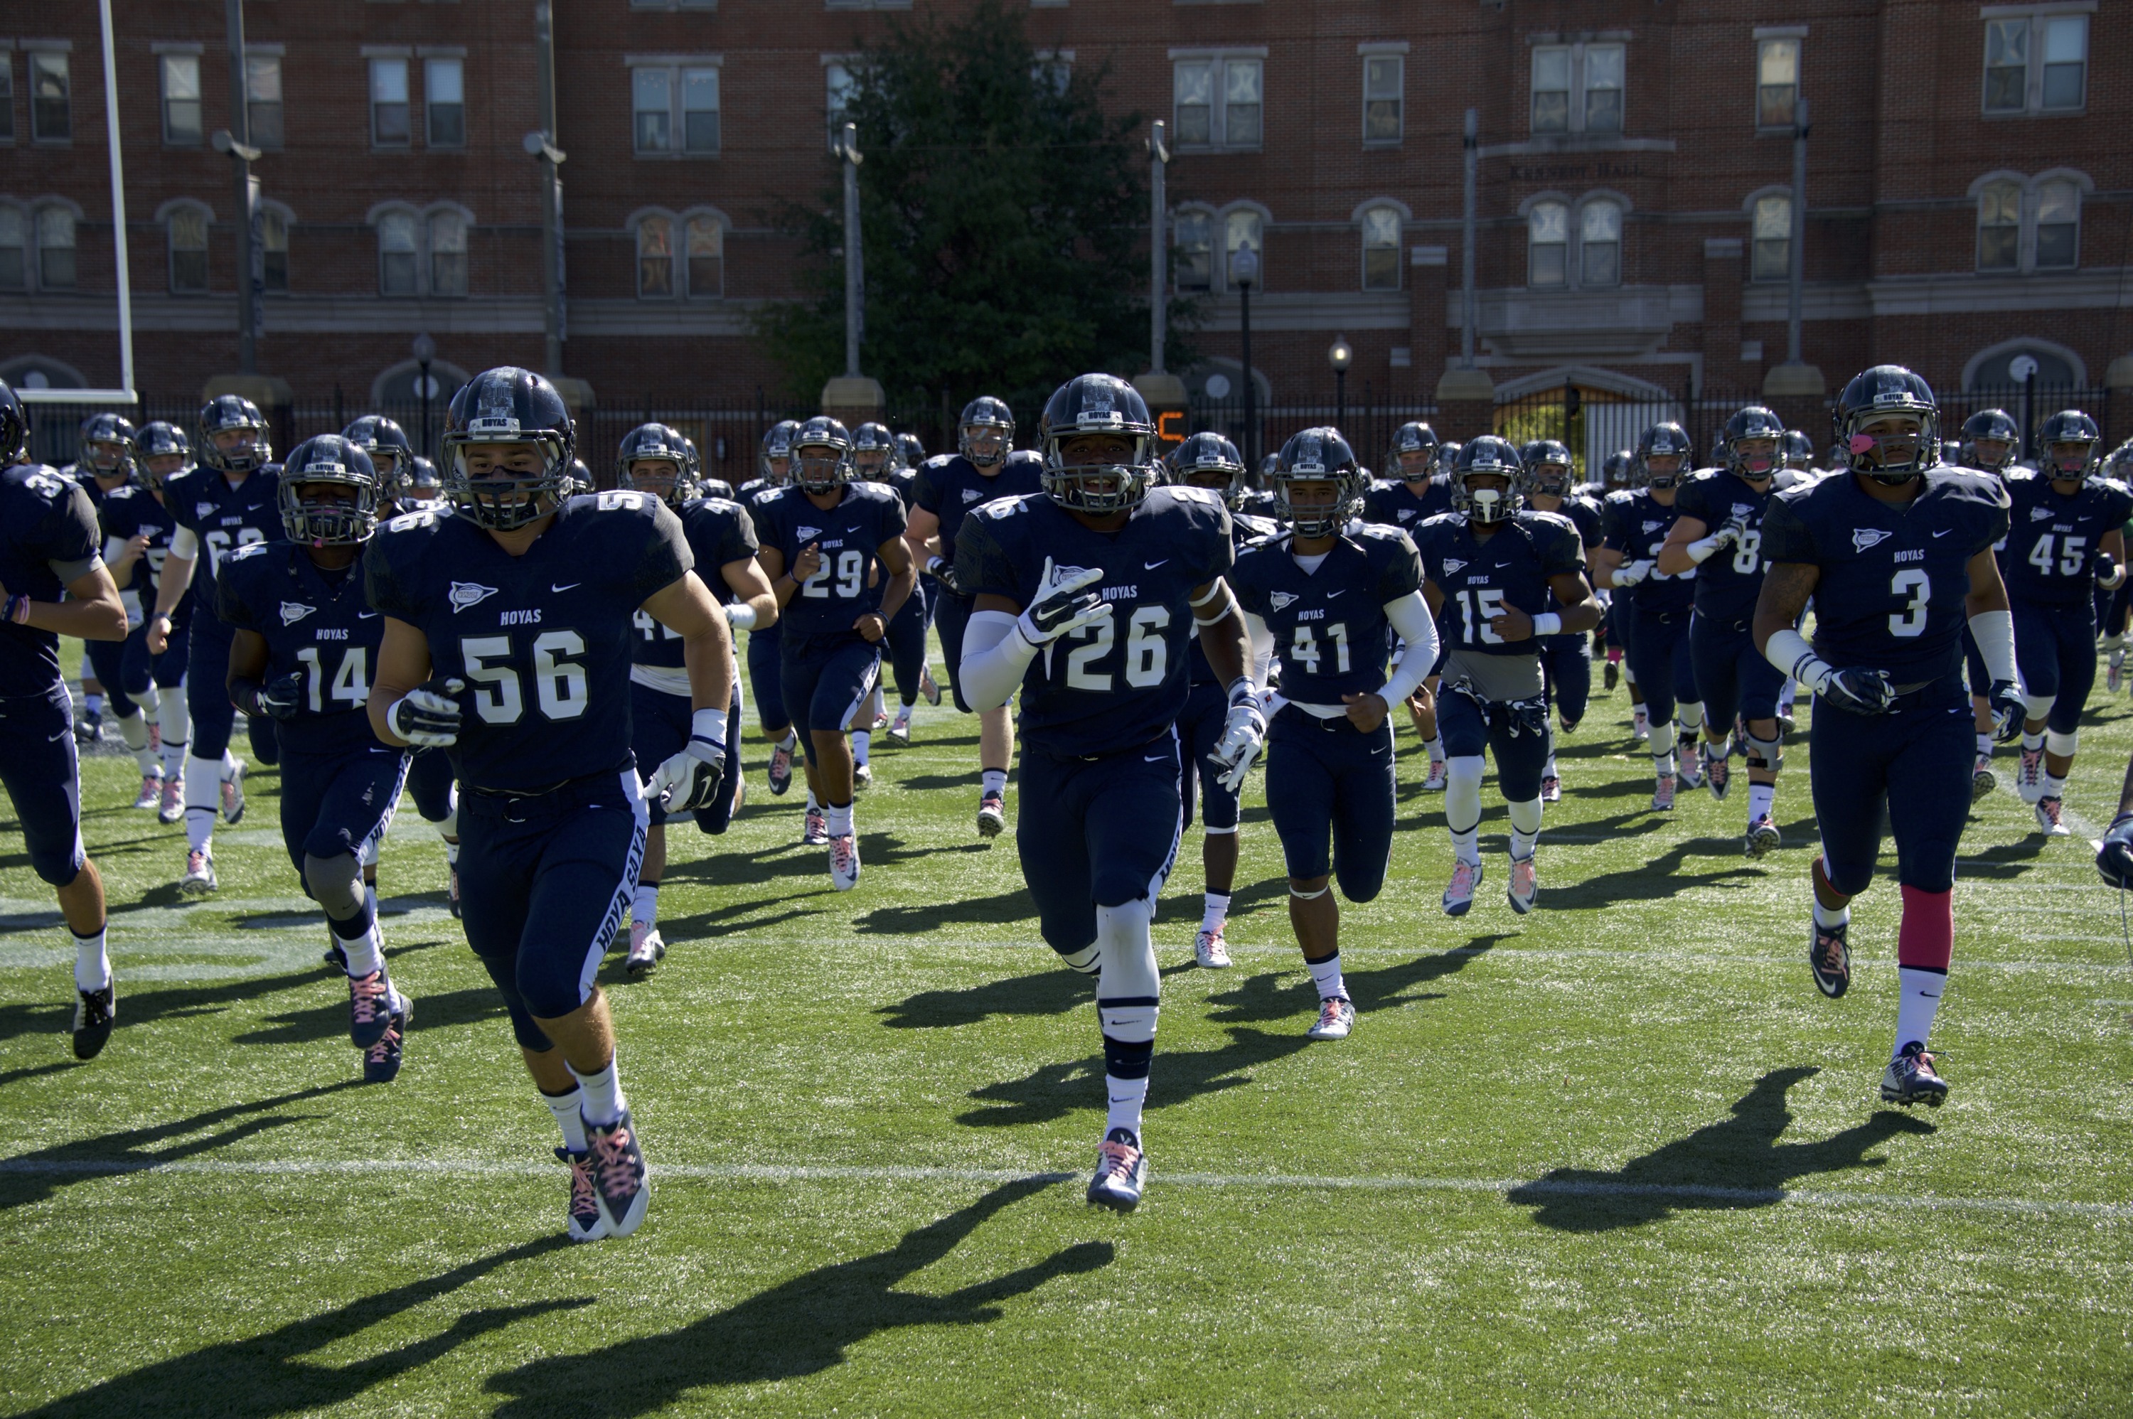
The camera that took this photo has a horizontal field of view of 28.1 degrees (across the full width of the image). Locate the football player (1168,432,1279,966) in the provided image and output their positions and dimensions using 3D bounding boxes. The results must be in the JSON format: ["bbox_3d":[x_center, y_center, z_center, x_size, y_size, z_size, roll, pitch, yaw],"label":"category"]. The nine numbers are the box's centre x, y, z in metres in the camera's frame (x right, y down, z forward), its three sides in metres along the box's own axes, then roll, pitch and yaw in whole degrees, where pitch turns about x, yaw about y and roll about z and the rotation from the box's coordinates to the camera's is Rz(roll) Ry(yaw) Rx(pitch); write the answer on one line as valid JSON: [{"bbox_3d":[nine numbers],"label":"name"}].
[{"bbox_3d":[0.464,-0.031,13.400,0.660,1.681,0.750,0,3,3],"label":"football player"}]

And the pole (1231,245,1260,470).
[{"bbox_3d":[2.899,-4.939,69.138,0.420,5.200,0.420,0,3,0],"label":"pole"}]

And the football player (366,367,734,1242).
[{"bbox_3d":[-0.971,0.210,8.150,0.700,1.720,0.900,0,3,-3],"label":"football player"}]

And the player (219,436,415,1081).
[{"bbox_3d":[-1.950,0.129,11.150,0.560,1.687,0.850,0,3,-6],"label":"player"}]

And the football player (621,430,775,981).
[{"bbox_3d":[-1.325,-0.063,14.149,0.700,1.785,0.950,0,3,-2],"label":"football player"}]

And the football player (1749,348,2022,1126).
[{"bbox_3d":[2.026,0.066,10.500,0.680,1.812,0.800,0,3,3],"label":"football player"}]

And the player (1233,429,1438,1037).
[{"bbox_3d":[0.761,0.069,12.200,0.620,1.724,0.750,0,3,5],"label":"player"}]

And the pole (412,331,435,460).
[{"bbox_3d":[-12.055,-4.883,80.116,0.410,4.400,0.410,0,3,0],"label":"pole"}]

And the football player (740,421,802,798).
[{"bbox_3d":[-1.228,-0.349,18.649,0.620,1.825,0.850,0,3,2],"label":"football player"}]

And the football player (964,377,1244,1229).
[{"bbox_3d":[0.081,0.158,9.199,0.640,1.755,0.950,0,3,-5],"label":"football player"}]

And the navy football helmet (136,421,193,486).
[{"bbox_3d":[-3.873,-1.101,18.300,0.245,0.275,0.305,-1,3,-18],"label":"navy football helmet"}]

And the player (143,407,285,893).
[{"bbox_3d":[-3.211,-0.248,16.250,0.640,1.889,0.800,0,3,-3],"label":"player"}]

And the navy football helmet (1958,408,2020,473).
[{"bbox_3d":[4.162,-1.208,19.200,0.255,0.292,0.300,0,3,-2],"label":"navy football helmet"}]

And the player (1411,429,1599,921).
[{"bbox_3d":[1.535,-0.116,14.850,0.660,1.670,0.650,0,3,8],"label":"player"}]

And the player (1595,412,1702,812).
[{"bbox_3d":[2.744,-0.437,19.800,0.660,1.795,0.750,1,3,6],"label":"player"}]

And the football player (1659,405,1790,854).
[{"bbox_3d":[2.734,-0.324,17.250,0.660,1.805,0.800,0,3,5],"label":"football player"}]

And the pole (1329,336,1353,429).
[{"bbox_3d":[4.835,-4.638,75.063,0.400,4.000,0.400,0,3,0],"label":"pole"}]

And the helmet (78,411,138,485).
[{"bbox_3d":[-4.267,-1.169,19.000,0.245,0.275,0.305,0,3,-5],"label":"helmet"}]

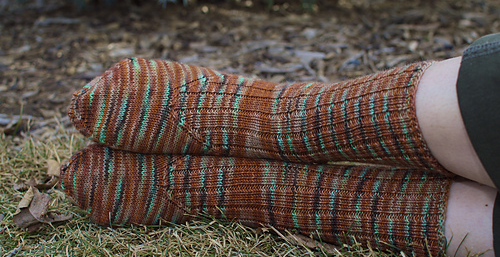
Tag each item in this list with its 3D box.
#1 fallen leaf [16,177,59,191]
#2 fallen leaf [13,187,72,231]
[{"bbox_3d":[-0.252,0.065,0.852,0.045,0.016,0.025,0,17,0],"label":"fallen leaf"},{"bbox_3d":[-0.227,0.088,0.788,0.060,0.030,0.050,0,17,0],"label":"fallen leaf"}]

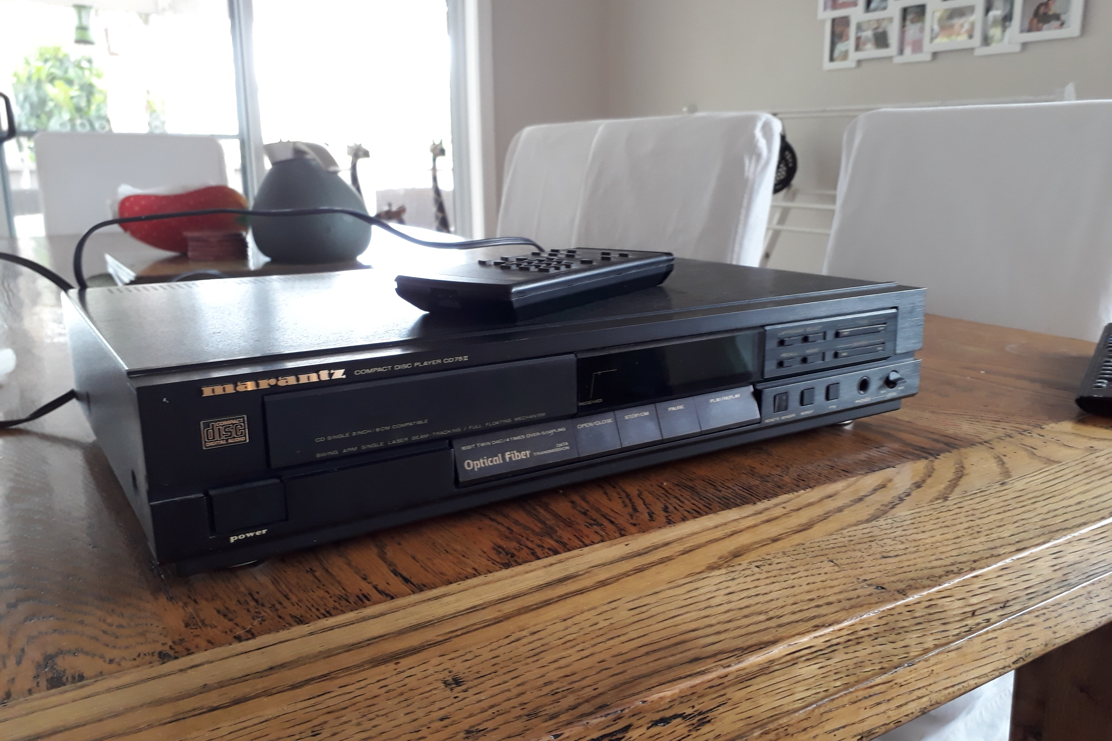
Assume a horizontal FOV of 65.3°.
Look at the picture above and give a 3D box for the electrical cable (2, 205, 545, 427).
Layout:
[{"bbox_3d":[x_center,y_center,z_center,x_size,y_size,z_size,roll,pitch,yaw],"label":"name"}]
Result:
[{"bbox_3d":[-0.202,-0.056,0.633,0.440,0.126,0.120,-9,15,-32],"label":"electrical cable"}]

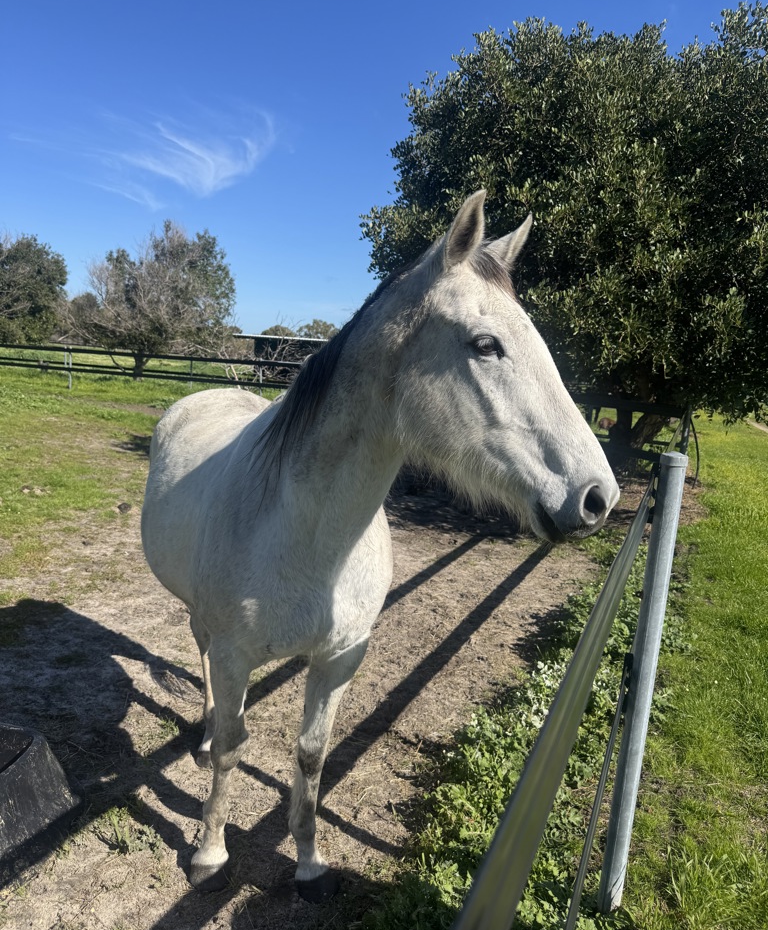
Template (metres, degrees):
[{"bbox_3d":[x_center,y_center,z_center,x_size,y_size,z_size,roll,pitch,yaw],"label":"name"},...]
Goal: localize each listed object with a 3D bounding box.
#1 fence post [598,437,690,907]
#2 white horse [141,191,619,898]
[{"bbox_3d":[0.739,0.651,2.030,0.070,1.385,0.070,5,8,0],"label":"fence post"},{"bbox_3d":[-0.328,0.265,2.245,0.780,1.900,2.060,1,8,-24],"label":"white horse"}]

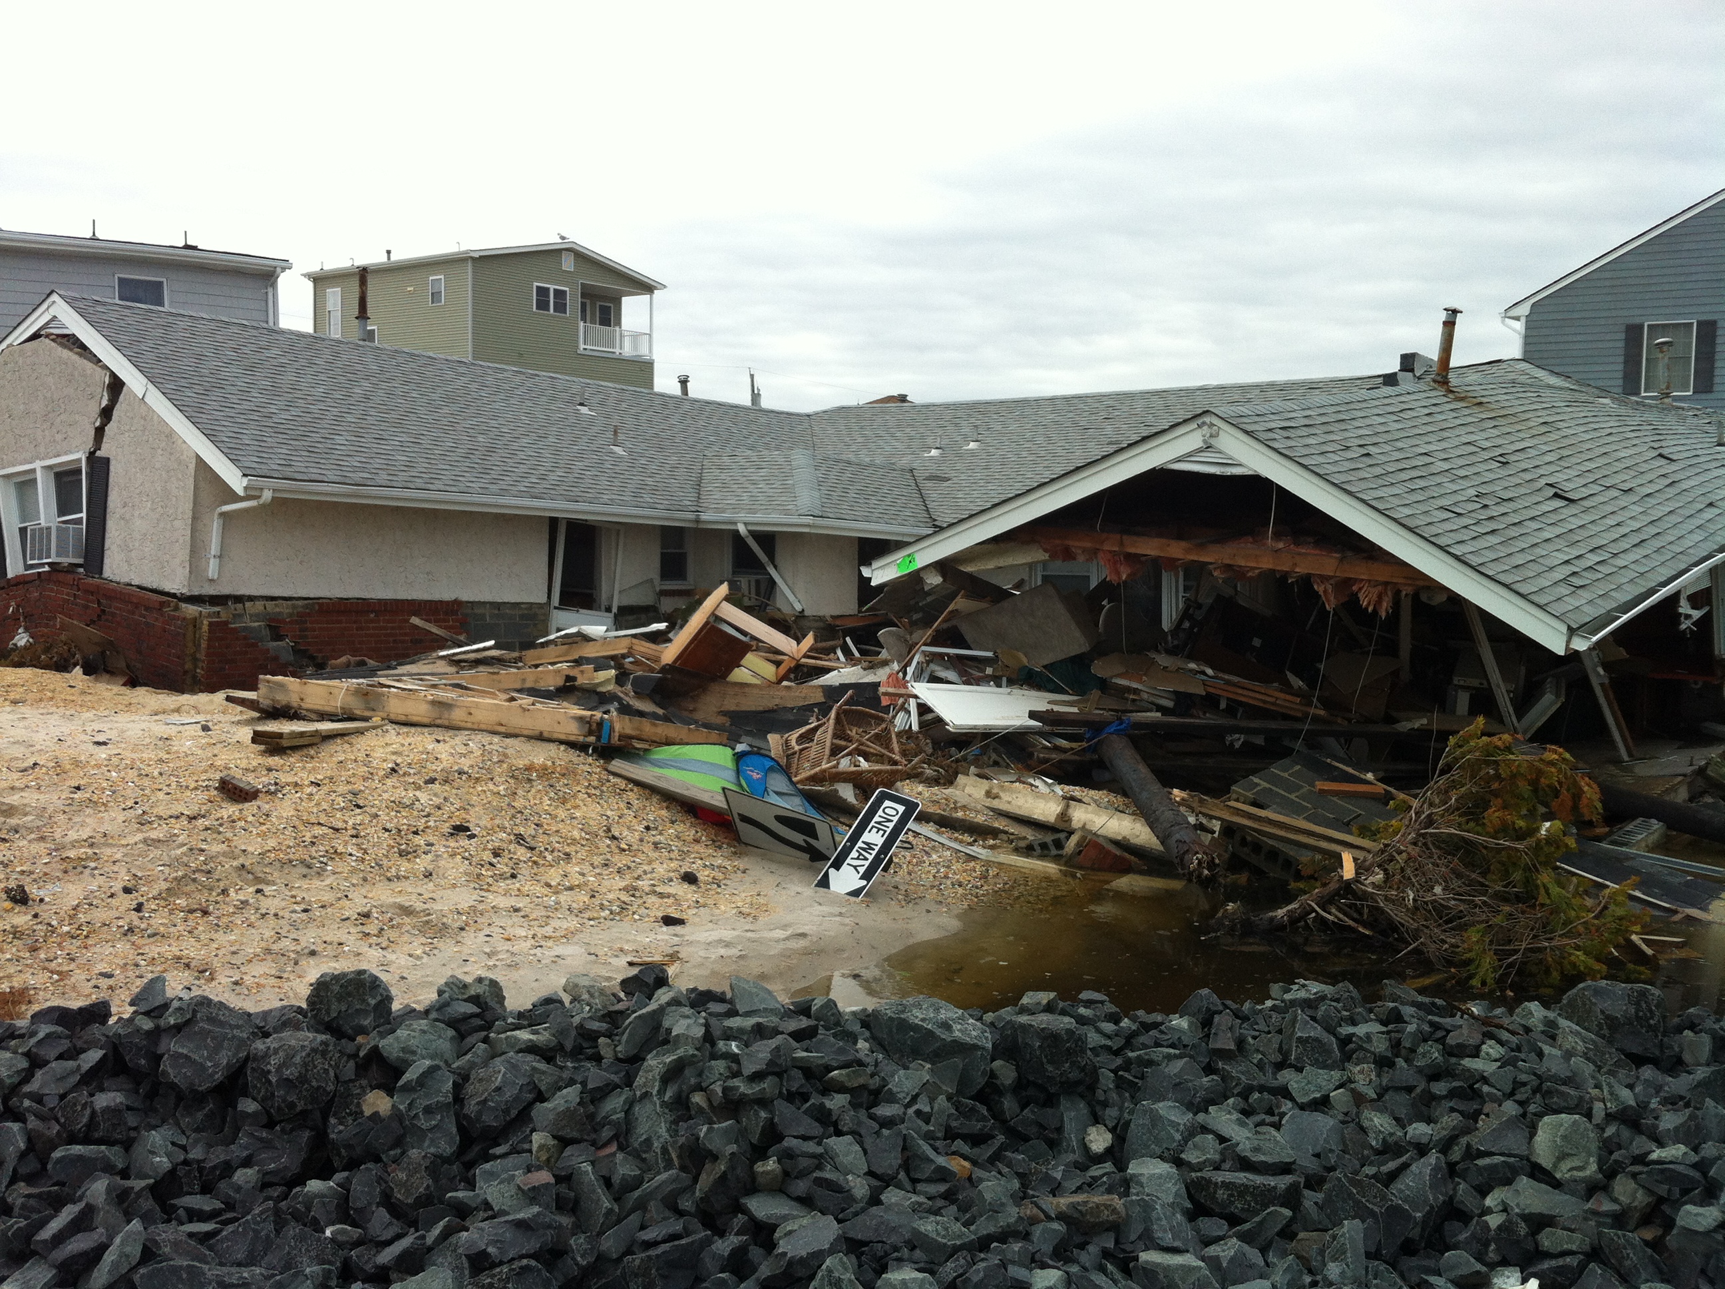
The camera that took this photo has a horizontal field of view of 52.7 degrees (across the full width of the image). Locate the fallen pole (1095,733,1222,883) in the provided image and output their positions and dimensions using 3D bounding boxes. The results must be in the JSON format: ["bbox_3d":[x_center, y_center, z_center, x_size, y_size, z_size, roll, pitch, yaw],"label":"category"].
[{"bbox_3d":[2.000,1.056,12.175,0.235,0.235,2.281,0,18,-8],"label":"fallen pole"}]

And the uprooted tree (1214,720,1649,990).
[{"bbox_3d":[3.106,1.150,9.500,2.300,1.220,1.350,2,4,18],"label":"uprooted tree"}]

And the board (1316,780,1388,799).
[{"bbox_3d":[3.207,0.948,11.400,0.443,0.040,0.089,5,26,0],"label":"board"}]

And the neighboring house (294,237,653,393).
[{"bbox_3d":[-13.818,-8.613,63.680,9.082,11.473,9.187,4,5,37],"label":"neighboring house"}]

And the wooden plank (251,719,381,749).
[{"bbox_3d":[-3.395,0.544,10.838,0.750,0.085,0.220,-5,7,-44],"label":"wooden plank"}]

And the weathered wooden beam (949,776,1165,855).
[{"bbox_3d":[1.337,1.159,11.875,1.558,0.190,0.150,11,7,17],"label":"weathered wooden beam"}]

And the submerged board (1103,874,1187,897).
[{"bbox_3d":[1.795,1.540,11.072,0.470,0.040,0.420,3,4,22],"label":"submerged board"}]

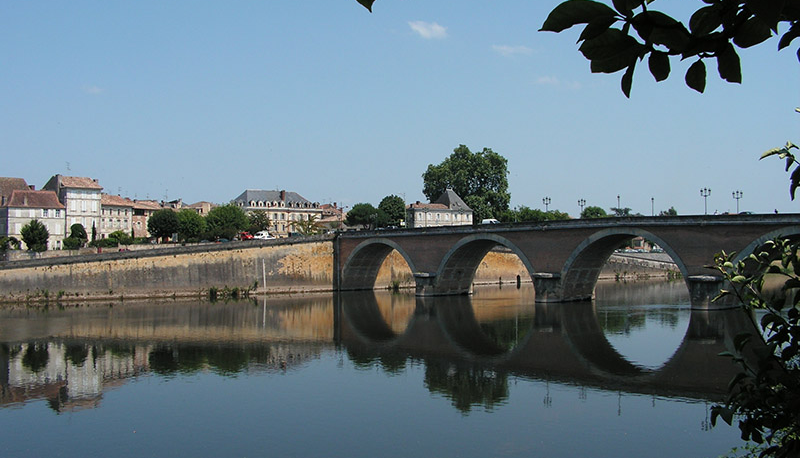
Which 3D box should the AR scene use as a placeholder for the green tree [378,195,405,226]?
[{"bbox_3d":[-2.300,-4.080,219.000,6.930,9.420,6.800,0,-1,0],"label":"green tree"}]

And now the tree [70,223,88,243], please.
[{"bbox_3d":[-65.870,1.130,171.000,3.680,4.500,3.600,0,-1,0],"label":"tree"}]

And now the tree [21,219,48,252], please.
[{"bbox_3d":[-73.360,1.410,167.000,5.580,6.580,5.600,0,-1,0],"label":"tree"}]

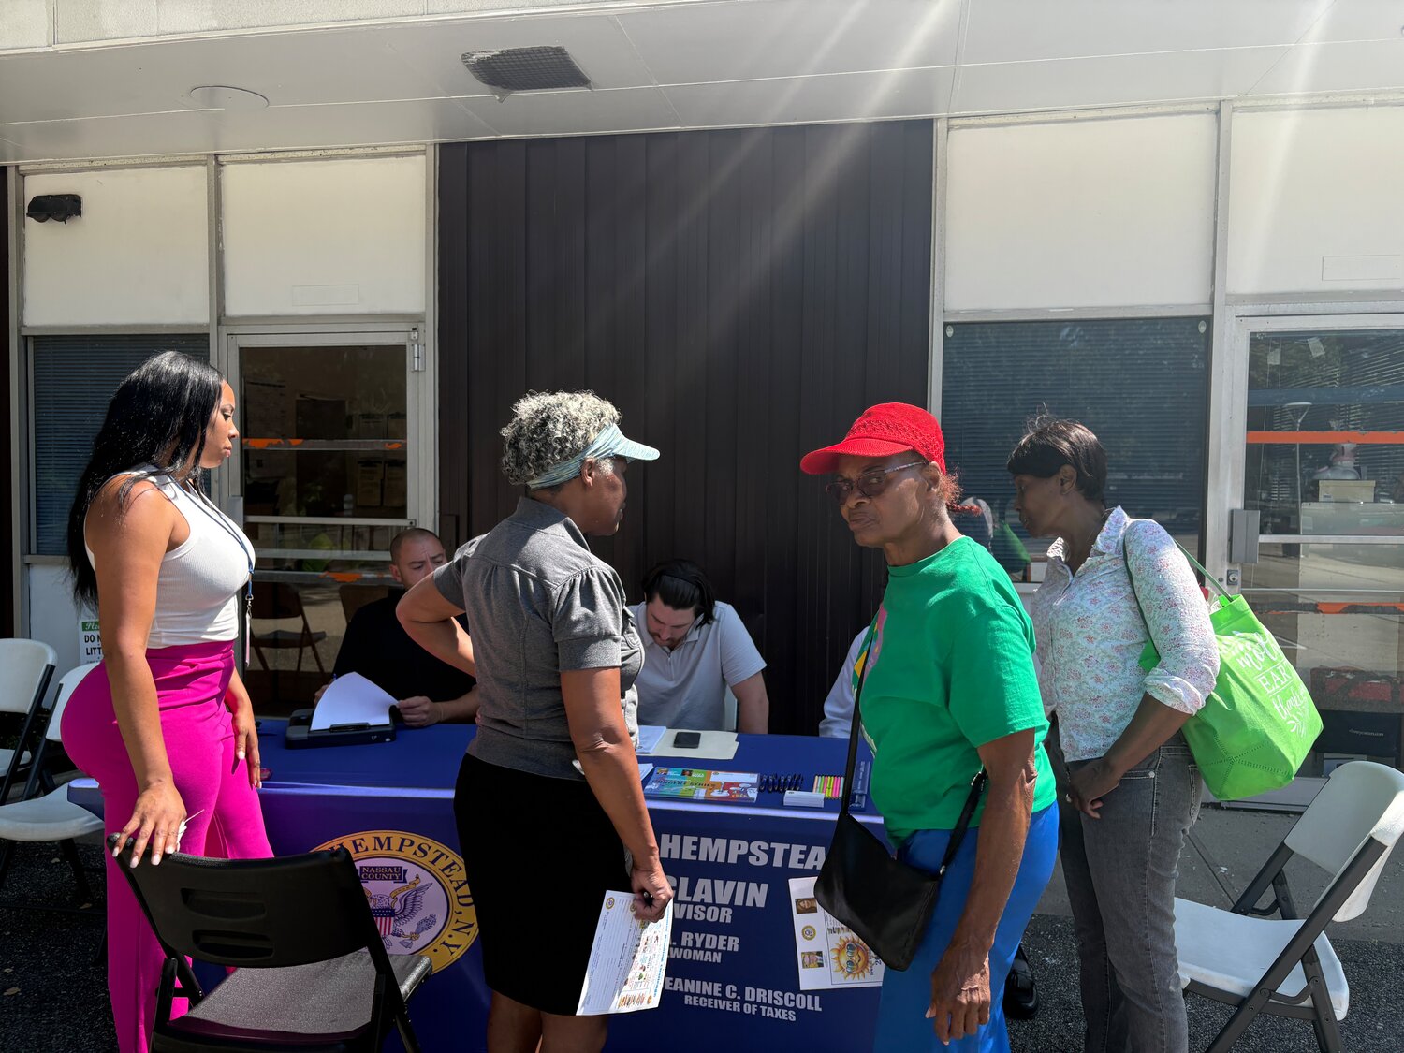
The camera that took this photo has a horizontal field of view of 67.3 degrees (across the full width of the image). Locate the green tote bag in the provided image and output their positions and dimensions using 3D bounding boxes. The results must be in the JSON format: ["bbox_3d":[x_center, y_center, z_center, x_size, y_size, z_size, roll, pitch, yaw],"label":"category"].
[{"bbox_3d":[1.064,0.272,2.170,0.220,0.510,0.290,-24,2,38],"label":"green tote bag"}]

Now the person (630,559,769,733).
[{"bbox_3d":[-0.080,0.721,3.415,0.560,1.275,0.800,1,3,6],"label":"person"}]

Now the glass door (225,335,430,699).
[{"bbox_3d":[-1.979,0.066,5.502,1.094,2.154,0.060,1,3,11],"label":"glass door"}]

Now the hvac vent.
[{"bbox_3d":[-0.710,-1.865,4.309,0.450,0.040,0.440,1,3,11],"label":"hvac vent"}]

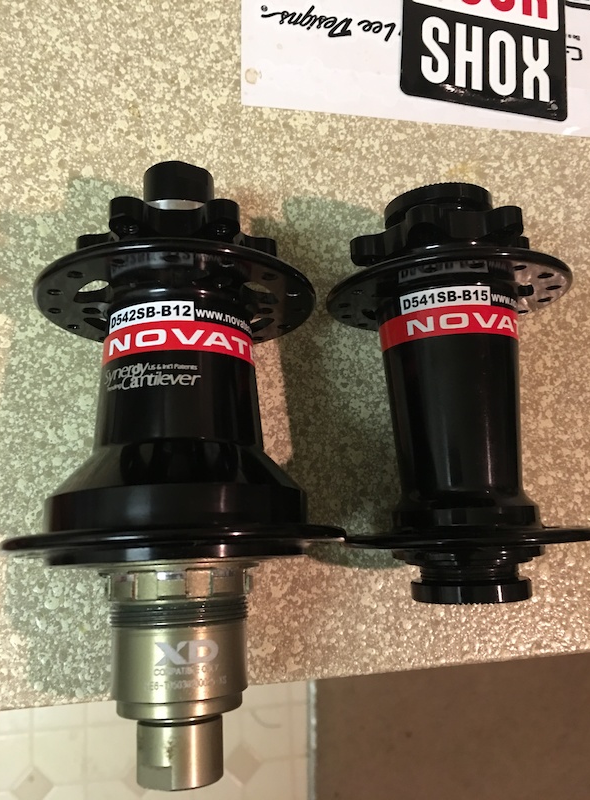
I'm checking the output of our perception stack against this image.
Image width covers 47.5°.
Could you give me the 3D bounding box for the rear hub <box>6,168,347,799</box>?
[{"bbox_3d":[-0.028,0.012,0.166,0.079,0.079,0.147,0,76,-9],"label":"rear hub"}]

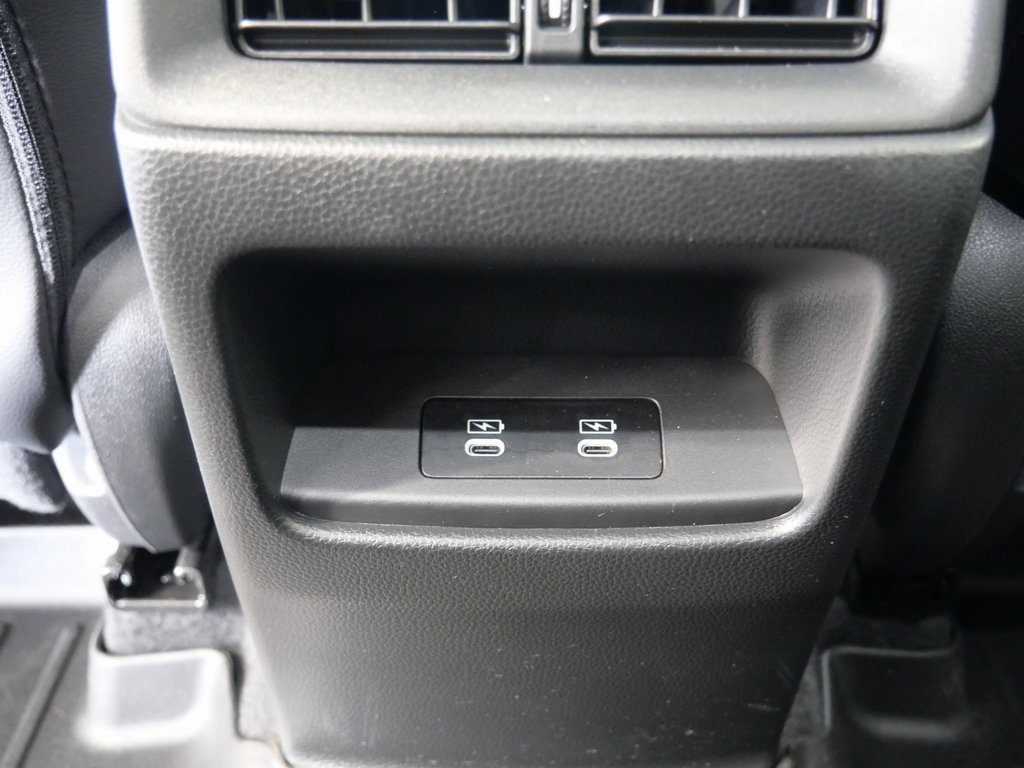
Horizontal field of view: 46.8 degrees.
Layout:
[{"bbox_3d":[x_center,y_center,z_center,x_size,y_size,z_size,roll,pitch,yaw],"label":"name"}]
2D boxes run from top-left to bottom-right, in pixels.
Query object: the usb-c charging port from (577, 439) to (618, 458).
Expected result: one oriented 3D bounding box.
[{"bbox_3d":[0.025,0.020,0.348,0.012,0.004,0.006,0,61,0],"label":"usb-c charging port"}]

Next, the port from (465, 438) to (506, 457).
[{"bbox_3d":[-0.008,0.019,0.348,0.012,0.004,0.006,0,61,0],"label":"port"}]

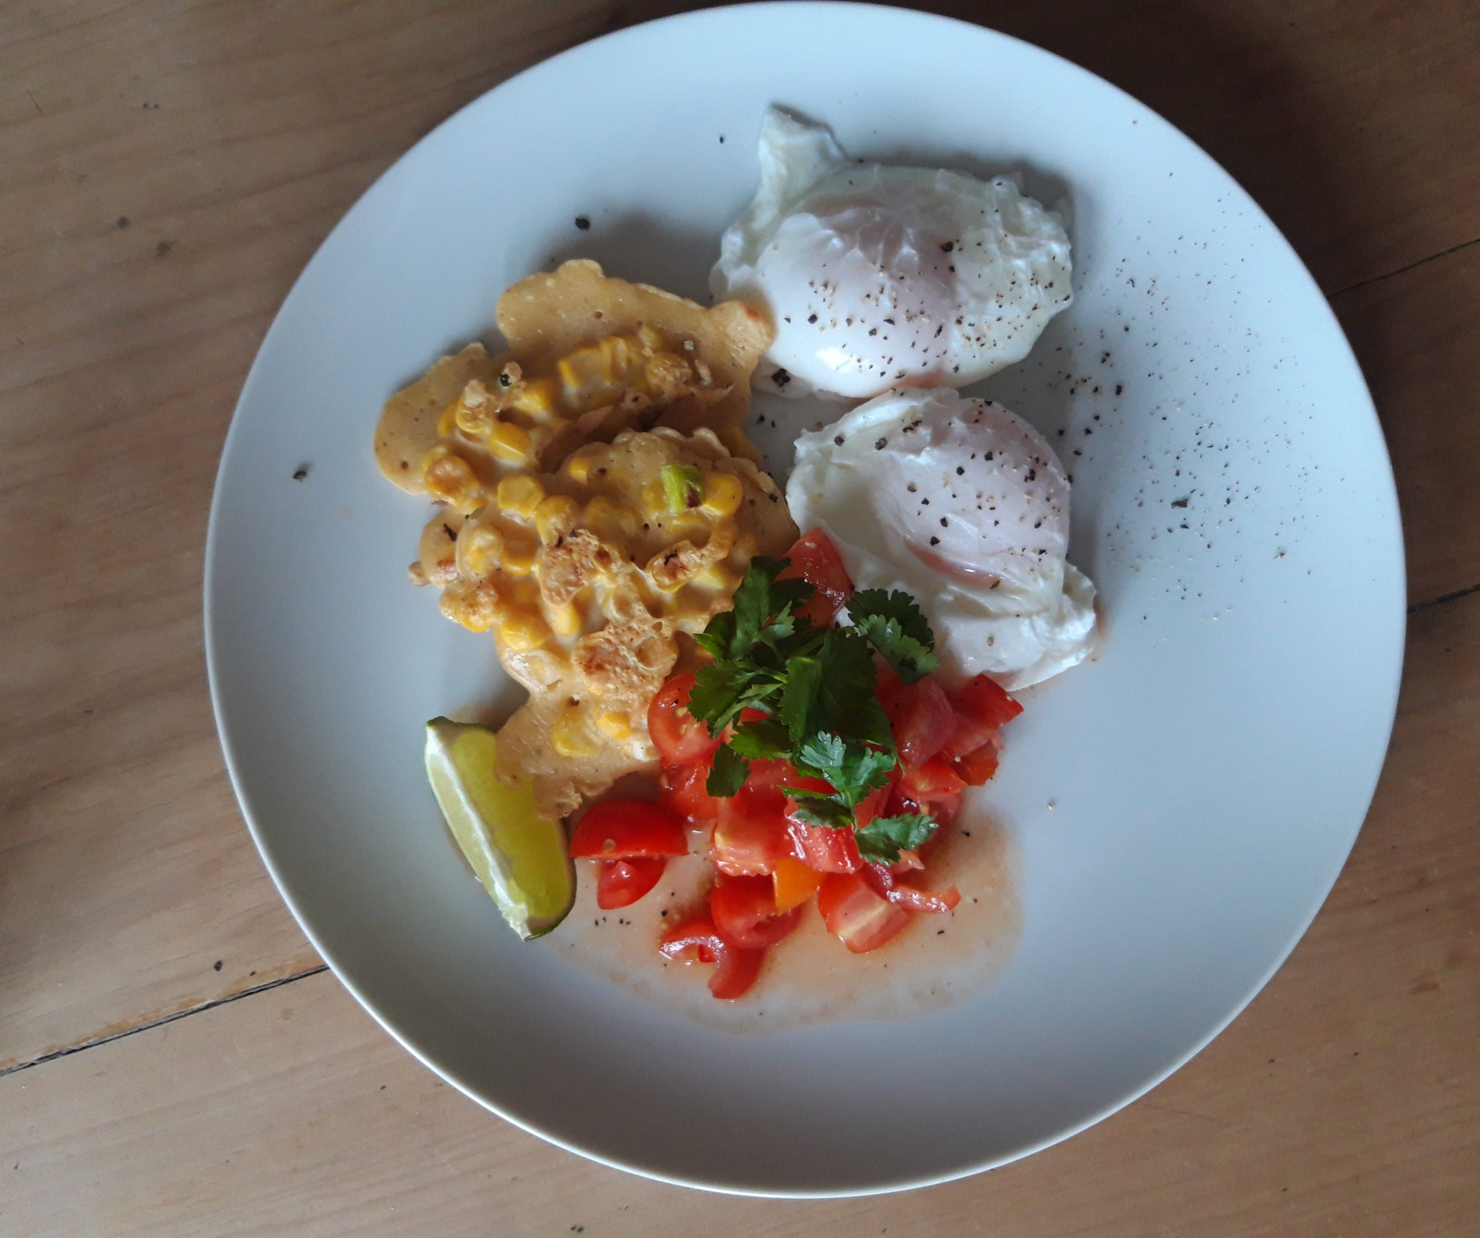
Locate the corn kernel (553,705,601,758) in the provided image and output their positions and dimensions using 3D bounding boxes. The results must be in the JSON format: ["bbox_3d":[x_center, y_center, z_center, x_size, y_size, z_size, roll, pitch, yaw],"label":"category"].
[{"bbox_3d":[-0.037,0.025,0.279,0.010,0.006,0.011,-11,88,1],"label":"corn kernel"}]

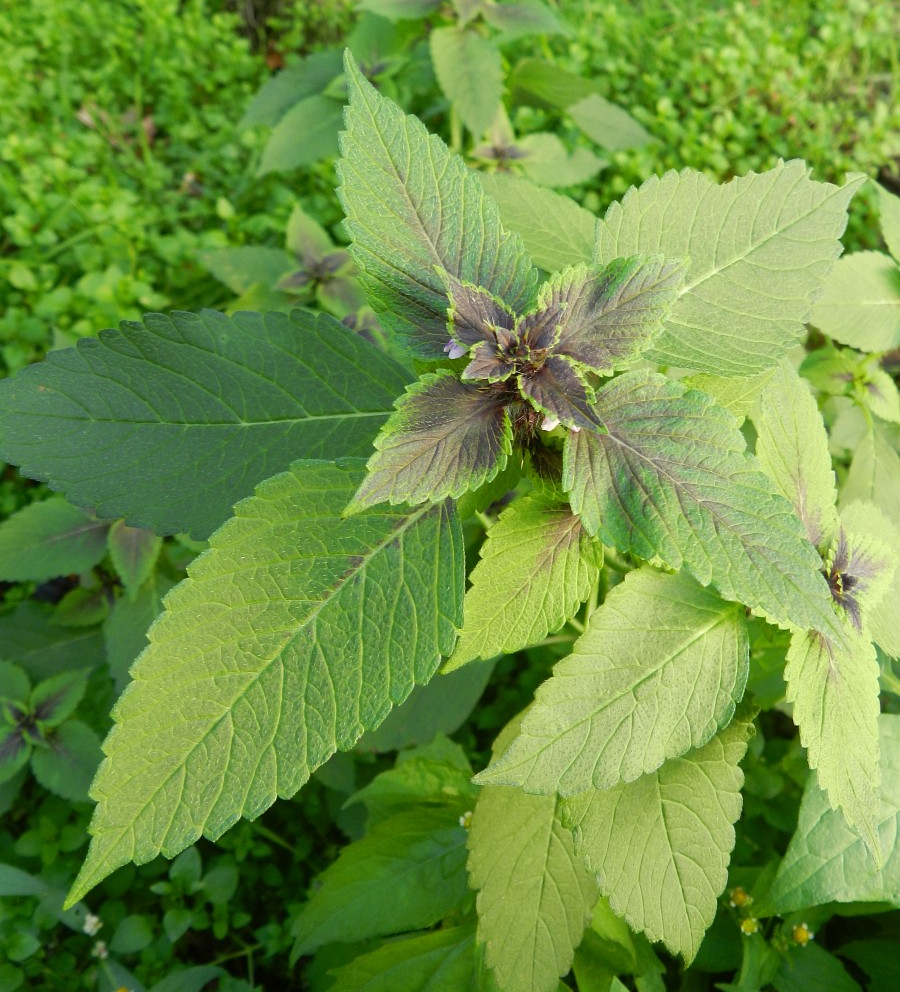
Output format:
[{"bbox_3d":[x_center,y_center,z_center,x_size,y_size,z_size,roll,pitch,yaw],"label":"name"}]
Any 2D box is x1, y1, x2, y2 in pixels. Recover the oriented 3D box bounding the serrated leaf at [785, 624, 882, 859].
[{"bbox_3d":[0.104,0.063,0.291,0.020,0.010,0.063,-9,65,11],"label":"serrated leaf"}]

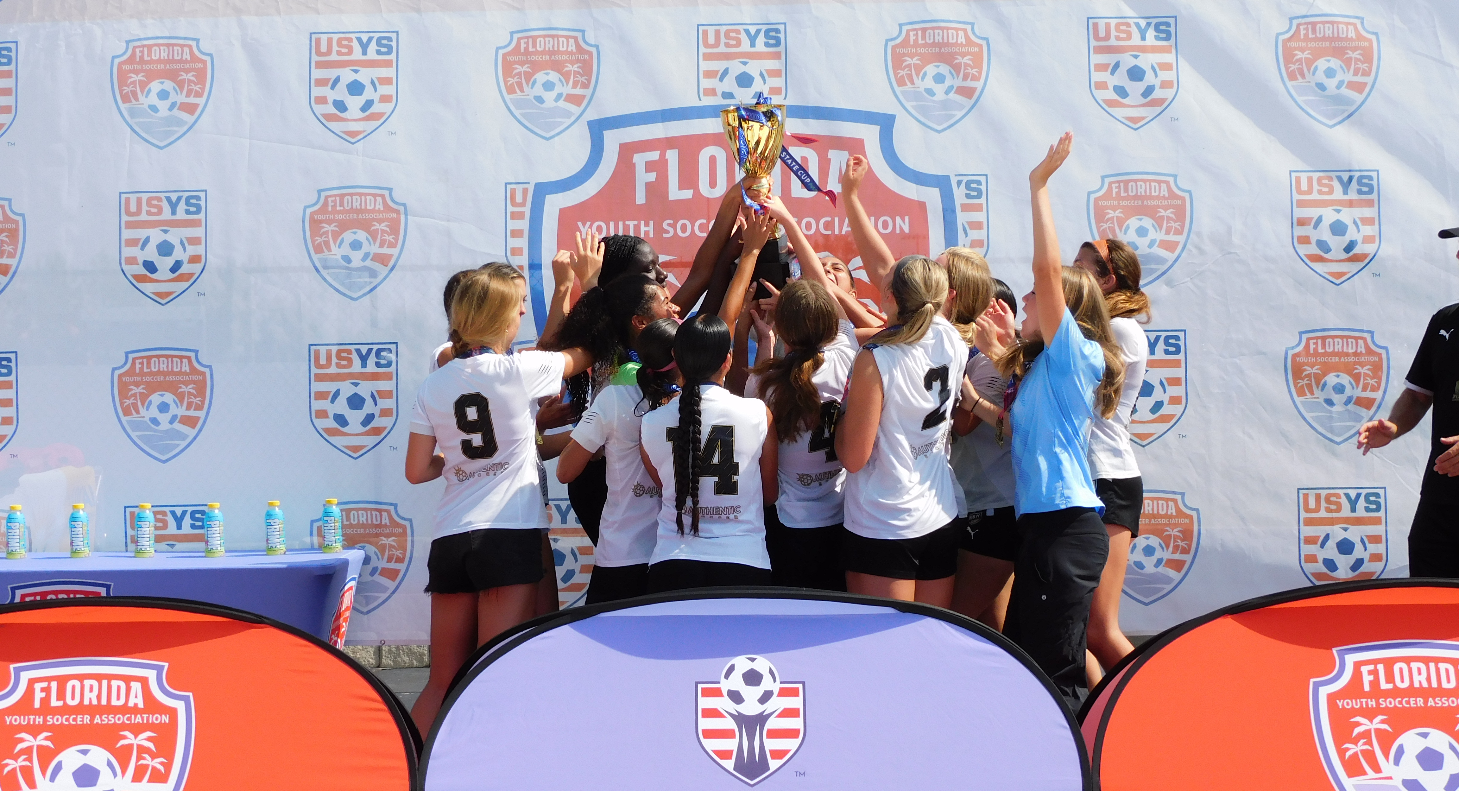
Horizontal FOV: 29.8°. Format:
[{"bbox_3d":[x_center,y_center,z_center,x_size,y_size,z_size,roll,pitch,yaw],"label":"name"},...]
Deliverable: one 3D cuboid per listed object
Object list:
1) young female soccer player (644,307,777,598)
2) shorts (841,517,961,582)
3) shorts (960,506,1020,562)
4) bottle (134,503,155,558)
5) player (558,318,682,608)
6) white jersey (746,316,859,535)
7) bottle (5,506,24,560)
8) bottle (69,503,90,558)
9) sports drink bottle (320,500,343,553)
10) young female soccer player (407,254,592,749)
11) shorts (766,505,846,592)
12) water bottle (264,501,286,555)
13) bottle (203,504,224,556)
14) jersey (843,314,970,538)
[{"bbox_3d":[-0.049,0.549,8.027,0.470,1.575,0.370,-1,2,3],"label":"young female soccer player"},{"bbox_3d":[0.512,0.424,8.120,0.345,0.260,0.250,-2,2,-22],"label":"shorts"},{"bbox_3d":[0.801,0.394,8.500,0.270,0.260,0.340,-1,2,-3],"label":"shorts"},{"bbox_3d":[-2.026,0.470,9.500,0.069,0.187,0.069,-1,2,6],"label":"bottle"},{"bbox_3d":[-0.224,0.551,8.227,0.480,1.564,0.380,0,2,18],"label":"player"},{"bbox_3d":[0.228,0.083,8.480,0.370,0.640,0.280,-1,2,-18],"label":"white jersey"},{"bbox_3d":[-2.479,0.474,9.520,0.069,0.187,0.069,-1,2,6],"label":"bottle"},{"bbox_3d":[-2.338,0.486,9.850,0.072,0.200,0.072,-1,2,3],"label":"bottle"},{"bbox_3d":[-1.442,0.470,9.920,0.072,0.200,0.072,-1,2,4],"label":"sports drink bottle"},{"bbox_3d":[-0.673,0.473,8.230,0.550,1.735,0.450,0,2,27],"label":"young female soccer player"},{"bbox_3d":[0.267,0.485,8.600,0.360,0.330,0.270,-1,2,-12],"label":"shorts"},{"bbox_3d":[-1.571,0.460,9.480,0.069,0.187,0.069,-1,2,6],"label":"water bottle"},{"bbox_3d":[-1.784,0.467,9.490,0.069,0.187,0.069,-1,2,6],"label":"bottle"},{"bbox_3d":[0.529,0.095,8.170,0.410,0.660,0.280,4,0,-33],"label":"jersey"}]

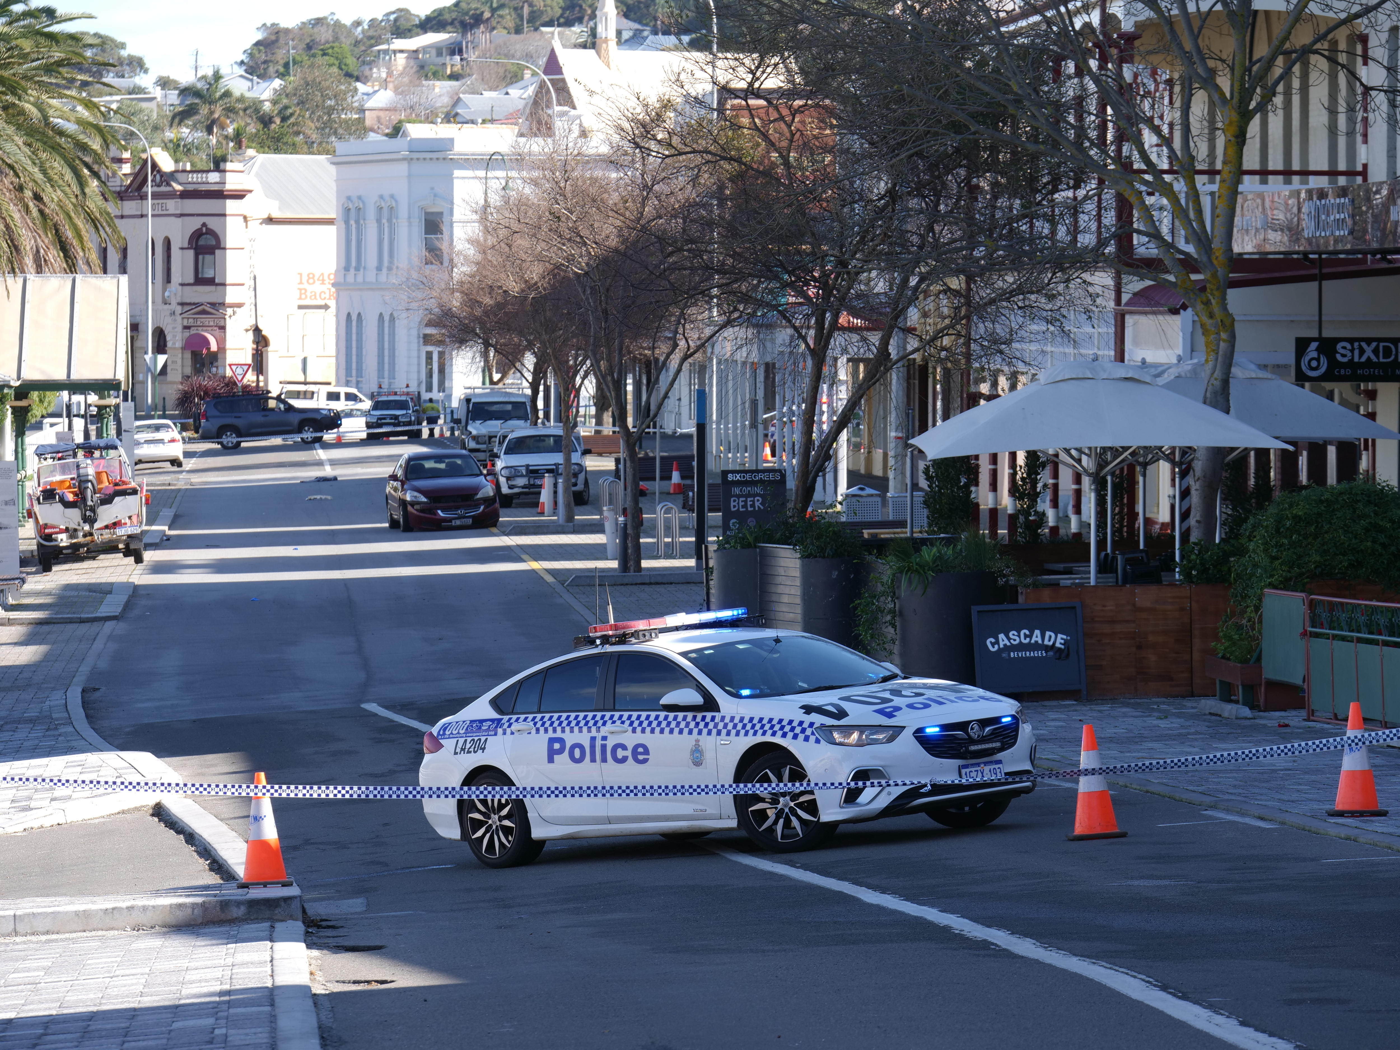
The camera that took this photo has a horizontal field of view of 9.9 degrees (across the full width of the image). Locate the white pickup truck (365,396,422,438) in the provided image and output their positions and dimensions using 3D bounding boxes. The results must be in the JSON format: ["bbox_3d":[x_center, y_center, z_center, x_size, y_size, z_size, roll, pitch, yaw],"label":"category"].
[{"bbox_3d":[-11.792,-4.092,312.000,1.880,1.900,5.200,0,2,6],"label":"white pickup truck"}]

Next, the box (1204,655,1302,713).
[{"bbox_3d":[4.566,1.305,66.800,0.750,0.470,0.900,-2,1,-3],"label":"box"}]

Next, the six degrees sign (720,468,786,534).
[{"bbox_3d":[0.523,-0.144,79.000,0.625,0.850,0.080,0,2,0],"label":"six degrees sign"}]

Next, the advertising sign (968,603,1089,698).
[{"bbox_3d":[2.792,1.068,68.700,0.950,0.830,0.400,-3,1,2],"label":"advertising sign"}]

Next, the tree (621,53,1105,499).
[{"bbox_3d":[1.722,-2.038,90.000,5.200,6.300,5.000,0,1,-3],"label":"tree"}]

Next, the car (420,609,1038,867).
[{"bbox_3d":[0.130,1.372,53.634,1.890,1.540,4.900,-6,1,-43],"label":"car"}]

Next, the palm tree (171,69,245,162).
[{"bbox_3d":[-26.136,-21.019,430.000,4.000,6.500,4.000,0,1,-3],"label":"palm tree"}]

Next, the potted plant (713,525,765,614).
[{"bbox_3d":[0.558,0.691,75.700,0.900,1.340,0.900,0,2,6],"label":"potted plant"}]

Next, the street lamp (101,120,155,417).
[{"bbox_3d":[-23.804,-10.577,335.000,2.400,12.100,0.300,0,2,0],"label":"street lamp"}]

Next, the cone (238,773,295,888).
[{"bbox_3d":[-2.670,1.879,49.800,0.355,0.710,0.355,-1,1,-3],"label":"cone"}]

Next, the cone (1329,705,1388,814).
[{"bbox_3d":[4.076,1.454,50.200,0.380,0.700,0.380,-1,1,0],"label":"cone"}]

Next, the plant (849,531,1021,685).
[{"bbox_3d":[2.057,0.788,69.000,1.300,1.400,1.150,0,2,6],"label":"plant"}]

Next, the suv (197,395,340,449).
[{"bbox_3d":[-15.173,-3.687,284.000,5.020,1.930,1.900,-4,1,0],"label":"suv"}]

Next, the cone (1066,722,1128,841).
[{"bbox_3d":[2.442,1.600,50.300,0.375,0.700,0.375,-5,1,0],"label":"cone"}]

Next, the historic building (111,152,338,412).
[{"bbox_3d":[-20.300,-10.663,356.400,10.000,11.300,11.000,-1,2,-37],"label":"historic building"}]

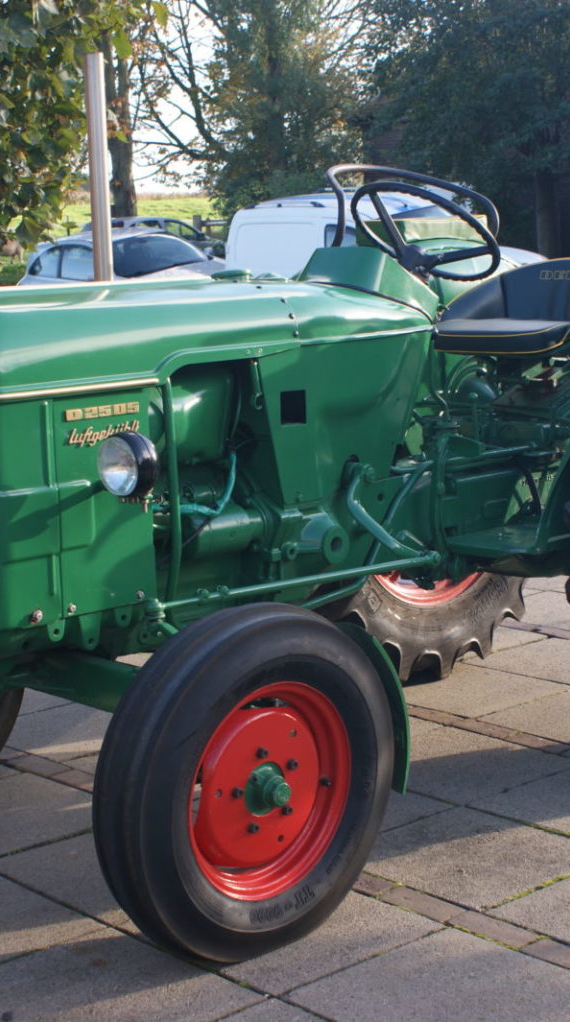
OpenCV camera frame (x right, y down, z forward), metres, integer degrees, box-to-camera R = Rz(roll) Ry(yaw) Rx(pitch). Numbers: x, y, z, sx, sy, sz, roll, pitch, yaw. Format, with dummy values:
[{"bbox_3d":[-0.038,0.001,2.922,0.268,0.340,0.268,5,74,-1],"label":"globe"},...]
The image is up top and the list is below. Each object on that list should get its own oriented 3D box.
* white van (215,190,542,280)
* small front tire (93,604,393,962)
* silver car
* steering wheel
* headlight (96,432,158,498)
[{"bbox_3d":[1.366,-3.215,23.300,4.050,1.820,1.700,5,11,33],"label":"white van"},{"bbox_3d":[-0.070,0.534,3.581,0.710,0.710,0.175,-10,12,-42],"label":"small front tire"},{"bbox_3d":[-2.104,-3.461,26.500,1.670,1.460,3.950,-9,12,-38],"label":"silver car"},{"bbox_3d":[0.354,-0.702,4.690,0.430,0.085,0.430,8,-24,46],"label":"steering wheel"},{"bbox_3d":[-0.309,-0.096,3.648,0.132,0.132,0.100,7,13,43],"label":"headlight"}]

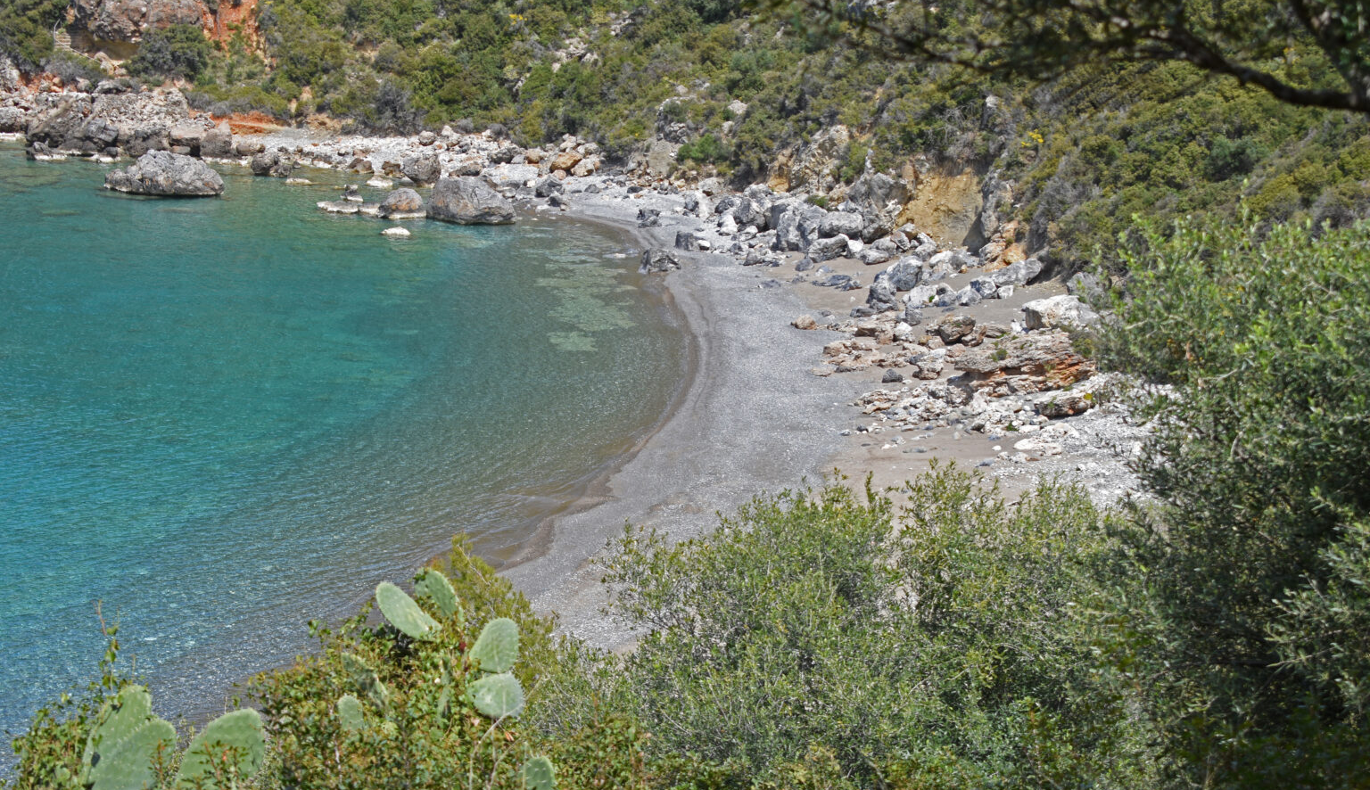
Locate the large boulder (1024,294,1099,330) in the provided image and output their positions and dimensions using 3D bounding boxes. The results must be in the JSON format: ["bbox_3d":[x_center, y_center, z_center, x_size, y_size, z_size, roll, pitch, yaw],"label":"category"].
[{"bbox_3d":[11.919,-2.633,99.000,2.450,0.870,1.600,0,11,0],"label":"large boulder"}]

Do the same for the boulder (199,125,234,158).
[{"bbox_3d":[-26.593,-14.389,177.000,2.000,1.750,1.800,0,12,0],"label":"boulder"}]

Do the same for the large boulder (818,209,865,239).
[{"bbox_3d":[6.060,-6.623,121.000,1.780,0.920,1.300,0,11,0],"label":"large boulder"}]

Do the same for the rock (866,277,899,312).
[{"bbox_3d":[7.615,-3.849,120.000,1.270,1.280,1.100,0,12,0],"label":"rock"}]

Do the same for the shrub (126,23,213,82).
[{"bbox_3d":[-30.886,-20.494,187.000,5.200,3.300,4.200,0,12,0],"label":"shrub"}]

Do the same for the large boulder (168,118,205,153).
[{"bbox_3d":[-28.392,-14.776,178.000,2.250,1.800,2.000,0,12,0],"label":"large boulder"}]

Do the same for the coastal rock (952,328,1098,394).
[{"bbox_3d":[9.879,-0.952,91.000,4.000,1.400,2.700,0,11,0],"label":"coastal rock"}]

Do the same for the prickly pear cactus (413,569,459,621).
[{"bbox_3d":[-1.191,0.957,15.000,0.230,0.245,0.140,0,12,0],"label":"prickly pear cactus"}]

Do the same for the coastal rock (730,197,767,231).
[{"bbox_3d":[2.837,-8.106,139.000,1.700,1.420,1.500,0,12,0],"label":"coastal rock"}]

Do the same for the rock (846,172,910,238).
[{"bbox_3d":[8.420,-8.280,136.000,2.800,2.650,2.400,0,12,0],"label":"rock"}]

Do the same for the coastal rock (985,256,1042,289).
[{"bbox_3d":[11.305,-4.204,107.000,1.920,0.880,1.100,0,11,0],"label":"coastal rock"}]

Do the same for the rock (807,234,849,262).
[{"bbox_3d":[5.975,-6.131,130.000,1.740,1.100,1.350,0,12,0],"label":"rock"}]

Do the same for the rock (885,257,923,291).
[{"bbox_3d":[7.646,-4.226,109.000,1.350,1.020,1.200,0,11,0],"label":"rock"}]

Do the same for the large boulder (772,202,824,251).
[{"bbox_3d":[4.343,-6.465,120.000,1.950,1.650,1.600,0,11,0],"label":"large boulder"}]

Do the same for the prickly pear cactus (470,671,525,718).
[{"bbox_3d":[-0.678,1.086,11.300,0.197,0.165,0.080,0,11,0],"label":"prickly pear cactus"}]

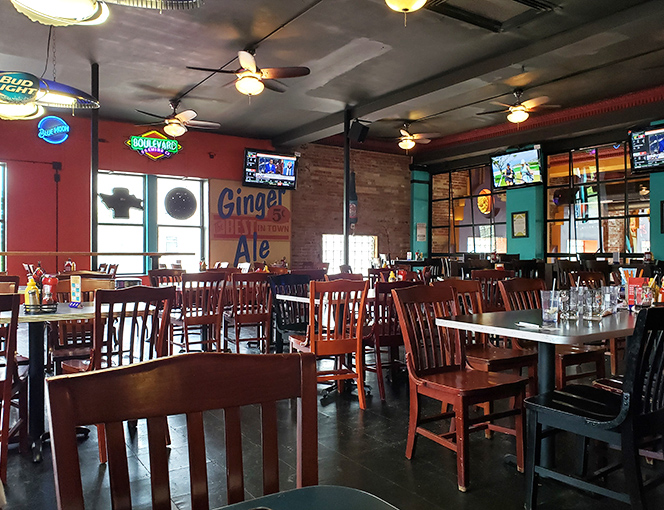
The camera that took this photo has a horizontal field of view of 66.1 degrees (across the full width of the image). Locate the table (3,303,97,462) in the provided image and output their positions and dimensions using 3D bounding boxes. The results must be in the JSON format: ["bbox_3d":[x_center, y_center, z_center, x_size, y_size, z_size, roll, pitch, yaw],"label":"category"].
[{"bbox_3d":[-1.650,0.690,2.870,1.200,0.760,0.760,0,0,-31],"label":"table"}]

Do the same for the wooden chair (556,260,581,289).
[{"bbox_3d":[3.160,0.530,6.840,0.440,0.900,0.520,0,0,14],"label":"wooden chair"}]

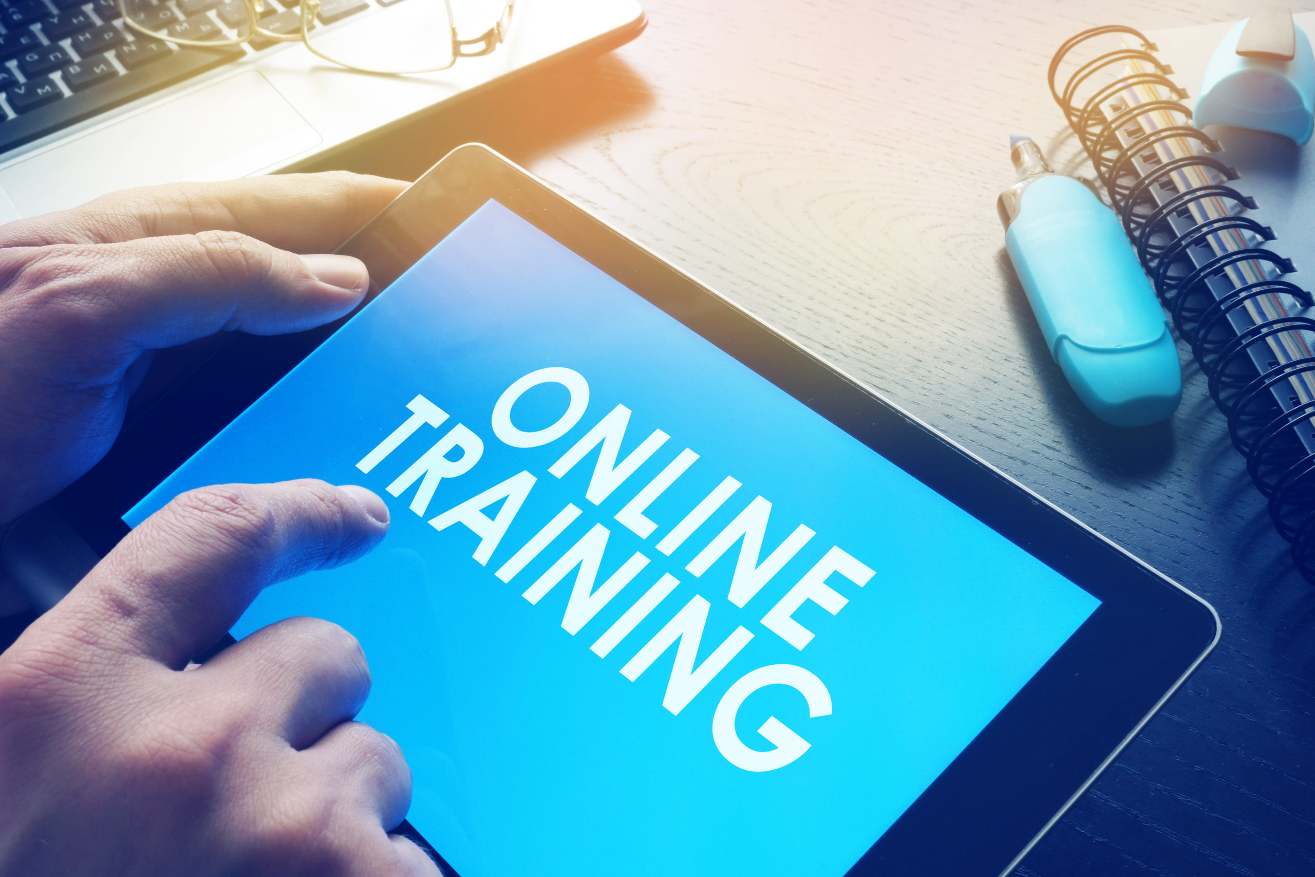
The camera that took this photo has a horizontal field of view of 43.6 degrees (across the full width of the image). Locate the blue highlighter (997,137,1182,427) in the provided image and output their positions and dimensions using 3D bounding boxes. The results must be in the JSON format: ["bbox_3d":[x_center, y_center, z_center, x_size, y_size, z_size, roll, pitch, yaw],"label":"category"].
[{"bbox_3d":[0.106,-0.044,0.415,0.027,0.016,0.110,-8,44,1],"label":"blue highlighter"}]

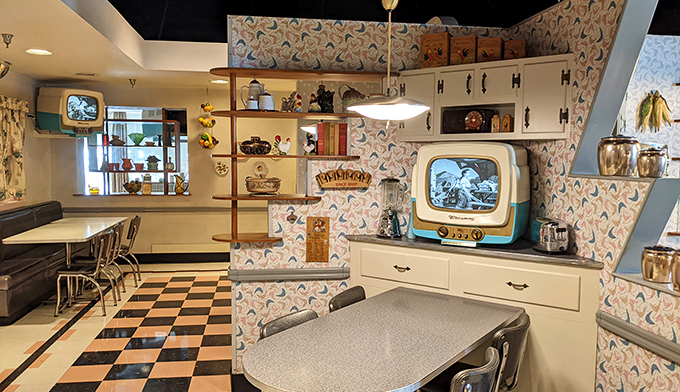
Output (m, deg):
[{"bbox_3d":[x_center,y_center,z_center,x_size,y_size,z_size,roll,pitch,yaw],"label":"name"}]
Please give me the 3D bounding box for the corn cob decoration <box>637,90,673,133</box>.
[{"bbox_3d":[2.262,-0.608,3.830,0.245,0.305,0.100,1,4,-8],"label":"corn cob decoration"}]

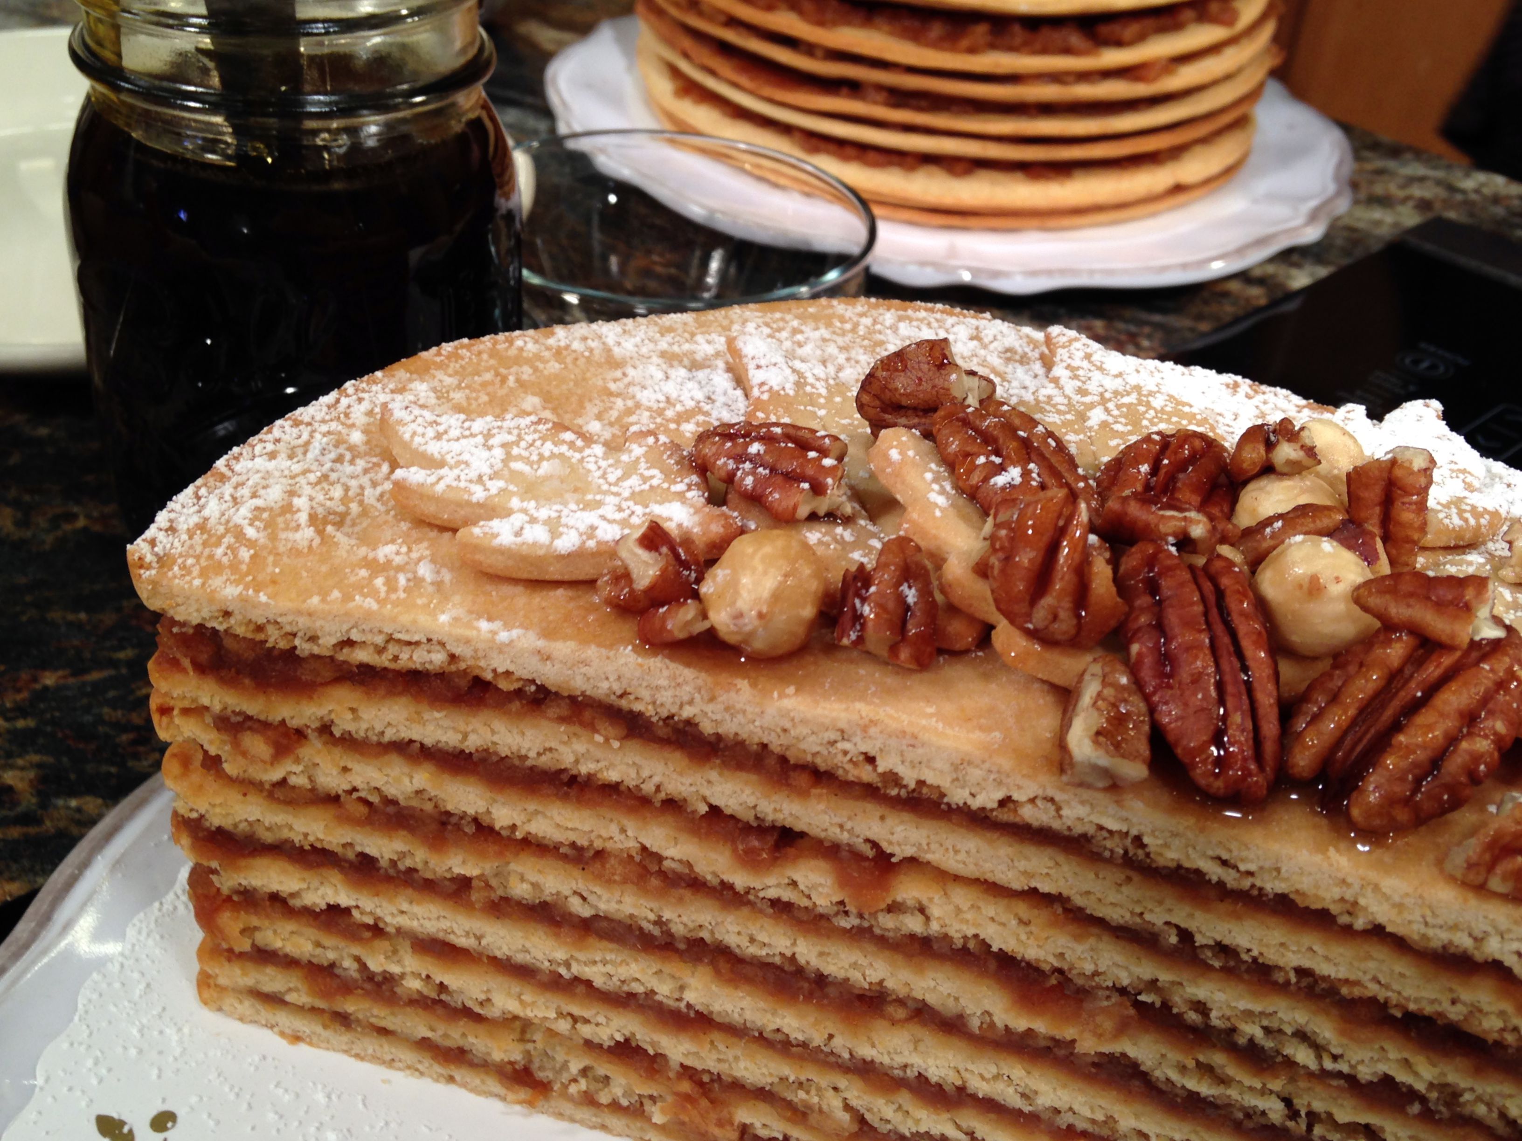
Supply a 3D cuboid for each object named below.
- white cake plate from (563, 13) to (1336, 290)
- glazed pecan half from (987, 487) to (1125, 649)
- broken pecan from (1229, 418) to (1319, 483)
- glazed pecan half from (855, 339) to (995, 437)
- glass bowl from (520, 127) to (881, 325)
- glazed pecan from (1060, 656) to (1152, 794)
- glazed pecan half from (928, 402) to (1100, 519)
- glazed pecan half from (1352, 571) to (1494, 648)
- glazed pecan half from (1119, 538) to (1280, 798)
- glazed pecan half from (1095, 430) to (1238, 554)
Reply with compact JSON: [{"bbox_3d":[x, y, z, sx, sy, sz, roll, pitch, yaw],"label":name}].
[{"bbox_3d":[0.065,-0.155,0.522,0.284,0.024,0.284,7,37,0],"label":"white cake plate"},{"bbox_3d":[0.033,-0.001,0.161,0.015,0.010,0.021,8,55,2],"label":"glazed pecan half"},{"bbox_3d":[0.068,-0.016,0.193,0.014,0.008,0.009,-13,41,-23],"label":"broken pecan"},{"bbox_3d":[0.023,-0.025,0.199,0.018,0.012,0.014,1,38,-8],"label":"glazed pecan half"},{"bbox_3d":[-0.025,-0.070,0.377,0.103,0.050,0.103,4,37,-3],"label":"glass bowl"},{"bbox_3d":[0.035,0.016,0.148,0.009,0.011,0.013,11,38,6],"label":"glazed pecan"},{"bbox_3d":[0.031,-0.013,0.179,0.015,0.011,0.026,-18,44,-29],"label":"glazed pecan half"},{"bbox_3d":[0.069,0.004,0.151,0.014,0.009,0.009,8,37,2],"label":"glazed pecan half"},{"bbox_3d":[0.047,0.010,0.155,0.015,0.011,0.032,-2,52,-11],"label":"glazed pecan half"},{"bbox_3d":[0.050,-0.010,0.180,0.017,0.012,0.019,14,41,9],"label":"glazed pecan half"}]

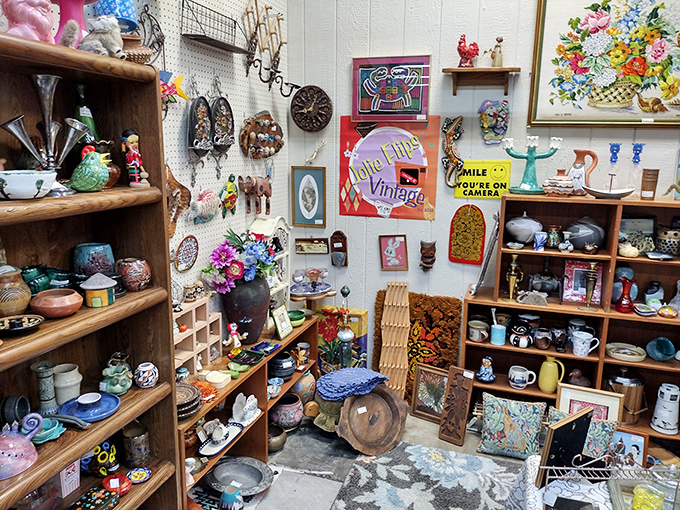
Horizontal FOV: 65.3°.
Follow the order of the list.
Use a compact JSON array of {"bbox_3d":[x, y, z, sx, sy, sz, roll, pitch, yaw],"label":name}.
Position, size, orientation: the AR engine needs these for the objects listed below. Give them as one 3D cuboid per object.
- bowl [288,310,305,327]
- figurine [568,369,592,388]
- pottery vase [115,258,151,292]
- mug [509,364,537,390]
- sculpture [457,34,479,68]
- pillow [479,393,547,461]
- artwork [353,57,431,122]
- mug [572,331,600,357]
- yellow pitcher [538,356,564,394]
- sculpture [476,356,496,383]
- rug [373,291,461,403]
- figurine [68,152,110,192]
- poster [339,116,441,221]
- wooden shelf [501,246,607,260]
[{"bbox_3d":[-0.253,0.373,3.070,0.108,0.064,0.108,1,12,0],"label":"bowl"},{"bbox_3d":[1.267,0.655,2.793,0.120,0.112,0.075,1,12,0],"label":"figurine"},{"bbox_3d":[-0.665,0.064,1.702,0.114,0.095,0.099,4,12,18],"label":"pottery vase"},{"bbox_3d":[0.988,0.666,2.865,0.134,0.100,0.097,4,12,18],"label":"mug"},{"bbox_3d":[0.687,-1.091,2.851,0.116,0.181,0.072,4,12,18],"label":"sculpture"},{"bbox_3d":[0.892,0.894,2.749,0.310,0.310,0.090,5,-2,19],"label":"pillow"},{"bbox_3d":[0.290,-0.944,3.029,0.459,0.368,0.022,5,12,19],"label":"artwork"},{"bbox_3d":[1.257,0.457,2.716,0.128,0.105,0.094,4,12,18],"label":"mug"},{"bbox_3d":[1.095,0.612,2.740,0.120,0.190,0.096,4,12,16],"label":"yellow pitcher"},{"bbox_3d":[0.804,0.623,2.898,0.106,0.123,0.095,5,12,19],"label":"sculpture"},{"bbox_3d":[0.458,0.590,3.261,0.525,0.705,0.045,5,7,18],"label":"rug"},{"bbox_3d":[-0.729,-0.250,1.536,0.125,0.128,0.092,-1,12,-10],"label":"figurine"},{"bbox_3d":[0.282,-0.520,3.169,0.599,0.603,0.010,4,12,18],"label":"poster"},{"bbox_3d":[1.110,-0.029,2.754,0.494,0.020,0.300,5,12,19],"label":"wooden shelf"}]

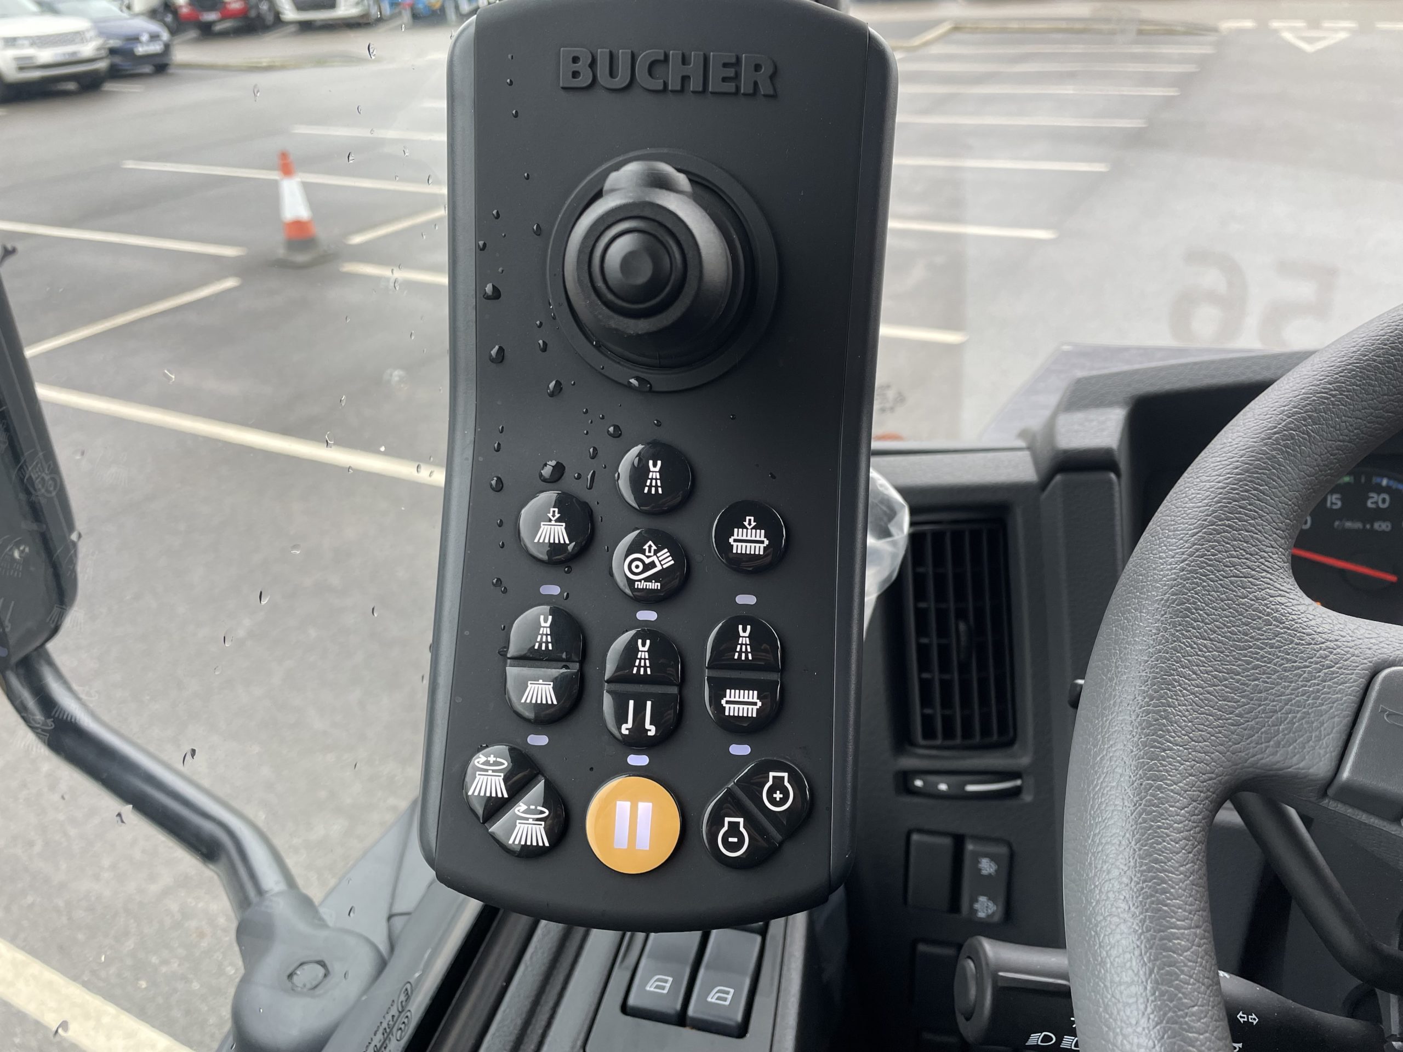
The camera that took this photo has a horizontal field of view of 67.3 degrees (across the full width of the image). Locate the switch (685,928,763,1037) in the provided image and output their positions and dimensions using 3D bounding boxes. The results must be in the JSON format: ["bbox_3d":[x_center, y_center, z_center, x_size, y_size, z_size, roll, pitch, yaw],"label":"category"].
[{"bbox_3d":[0.009,0.175,0.407,0.019,0.011,0.047,8,16,9],"label":"switch"}]

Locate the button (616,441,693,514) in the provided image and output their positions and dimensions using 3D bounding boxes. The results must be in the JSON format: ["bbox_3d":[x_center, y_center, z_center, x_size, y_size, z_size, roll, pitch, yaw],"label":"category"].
[{"bbox_3d":[-0.011,-0.012,0.253,0.017,0.017,0.004,3,-14,1],"label":"button"}]

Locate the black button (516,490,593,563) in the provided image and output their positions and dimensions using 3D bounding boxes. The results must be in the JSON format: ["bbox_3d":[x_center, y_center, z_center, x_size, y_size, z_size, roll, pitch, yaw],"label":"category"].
[{"bbox_3d":[-0.036,0.000,0.262,0.018,0.019,0.004,3,-11,1],"label":"black button"}]

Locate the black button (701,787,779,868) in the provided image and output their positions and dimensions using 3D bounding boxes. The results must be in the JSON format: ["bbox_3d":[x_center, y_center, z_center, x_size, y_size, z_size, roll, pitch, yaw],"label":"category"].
[{"bbox_3d":[0.009,0.071,0.248,0.018,0.018,0.004,3,-11,1],"label":"black button"}]

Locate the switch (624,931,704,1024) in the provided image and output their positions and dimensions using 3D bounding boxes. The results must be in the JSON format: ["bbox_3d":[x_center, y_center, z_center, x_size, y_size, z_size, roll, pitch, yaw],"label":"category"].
[{"bbox_3d":[-0.013,0.172,0.407,0.019,0.011,0.047,8,16,9],"label":"switch"}]

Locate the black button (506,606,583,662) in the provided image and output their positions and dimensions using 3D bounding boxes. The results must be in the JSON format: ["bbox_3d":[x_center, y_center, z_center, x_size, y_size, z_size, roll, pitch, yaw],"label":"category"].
[{"bbox_3d":[-0.038,0.026,0.257,0.018,0.013,0.004,3,-11,1],"label":"black button"}]

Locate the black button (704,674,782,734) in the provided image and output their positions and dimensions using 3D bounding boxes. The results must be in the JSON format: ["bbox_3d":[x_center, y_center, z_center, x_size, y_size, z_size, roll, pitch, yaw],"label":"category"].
[{"bbox_3d":[0.010,0.043,0.254,0.018,0.013,0.004,3,-11,1],"label":"black button"}]

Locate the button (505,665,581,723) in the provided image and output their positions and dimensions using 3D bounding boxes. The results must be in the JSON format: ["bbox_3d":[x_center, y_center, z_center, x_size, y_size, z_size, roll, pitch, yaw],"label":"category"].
[{"bbox_3d":[-0.038,0.041,0.254,0.018,0.014,0.004,3,-11,1],"label":"button"}]

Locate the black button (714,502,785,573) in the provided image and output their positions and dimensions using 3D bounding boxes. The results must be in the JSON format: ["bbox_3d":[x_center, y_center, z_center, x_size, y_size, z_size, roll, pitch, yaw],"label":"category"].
[{"bbox_3d":[0.011,0.003,0.250,0.017,0.017,0.004,3,-14,1],"label":"black button"}]

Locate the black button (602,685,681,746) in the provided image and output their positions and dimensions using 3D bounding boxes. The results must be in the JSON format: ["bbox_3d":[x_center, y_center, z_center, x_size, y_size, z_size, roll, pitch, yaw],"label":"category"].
[{"bbox_3d":[-0.014,0.043,0.239,0.017,0.013,0.004,3,-14,1],"label":"black button"}]

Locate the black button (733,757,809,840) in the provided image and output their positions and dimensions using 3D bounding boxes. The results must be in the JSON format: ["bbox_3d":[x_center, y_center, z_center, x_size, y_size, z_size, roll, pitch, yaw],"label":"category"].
[{"bbox_3d":[0.017,0.065,0.249,0.018,0.018,0.004,3,-11,1],"label":"black button"}]

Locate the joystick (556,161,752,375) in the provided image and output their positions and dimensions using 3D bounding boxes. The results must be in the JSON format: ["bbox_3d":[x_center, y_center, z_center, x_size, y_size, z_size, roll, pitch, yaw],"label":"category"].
[{"bbox_3d":[-0.011,-0.057,0.231,0.043,0.046,0.042,2,12,4],"label":"joystick"}]

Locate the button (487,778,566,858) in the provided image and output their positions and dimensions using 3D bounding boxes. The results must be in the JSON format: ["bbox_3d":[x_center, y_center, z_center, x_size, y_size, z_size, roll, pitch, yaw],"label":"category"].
[{"bbox_3d":[-0.041,0.069,0.249,0.018,0.018,0.004,3,-11,1],"label":"button"}]

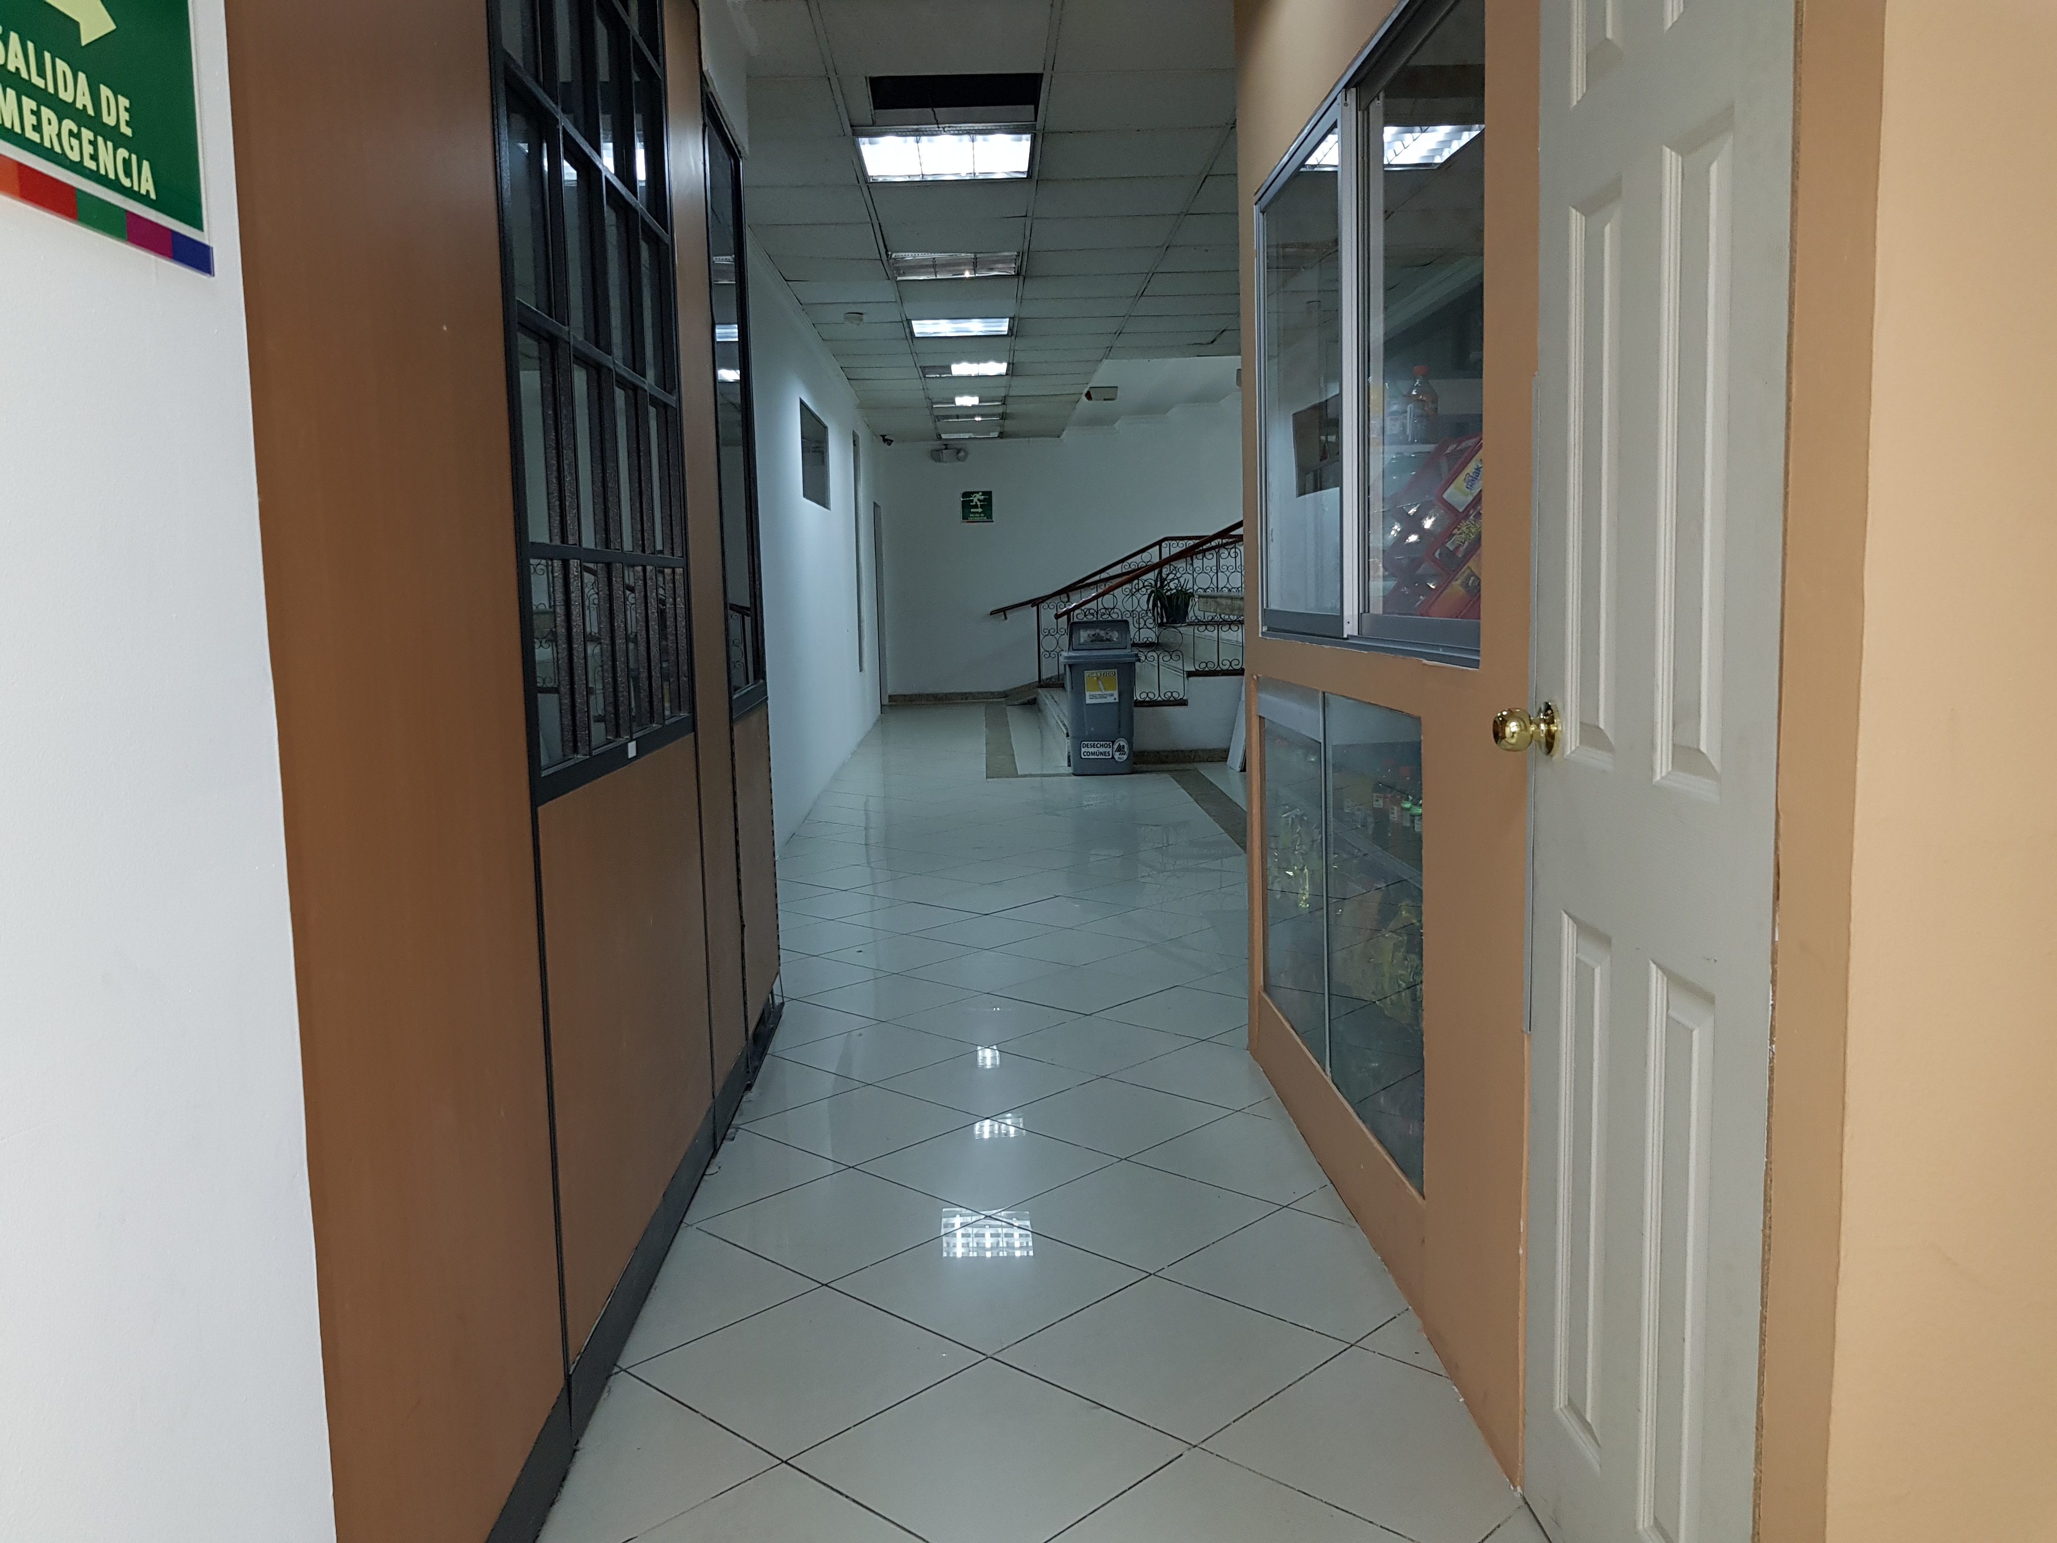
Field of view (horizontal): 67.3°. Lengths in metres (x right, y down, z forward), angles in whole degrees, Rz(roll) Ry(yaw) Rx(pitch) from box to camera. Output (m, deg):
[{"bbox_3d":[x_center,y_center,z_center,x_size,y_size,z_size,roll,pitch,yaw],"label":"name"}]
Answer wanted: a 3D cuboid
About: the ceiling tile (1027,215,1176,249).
[{"bbox_3d":[0.314,-2.316,6.620,0.613,0.022,0.595,-2,7,-1],"label":"ceiling tile"}]

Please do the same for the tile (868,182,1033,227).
[{"bbox_3d":[-0.297,-2.224,6.005,0.613,0.022,0.595,-2,7,-1],"label":"tile"}]

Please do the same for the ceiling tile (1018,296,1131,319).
[{"bbox_3d":[0.260,-2.532,8.425,0.607,0.020,0.606,-2,6,-1],"label":"ceiling tile"}]

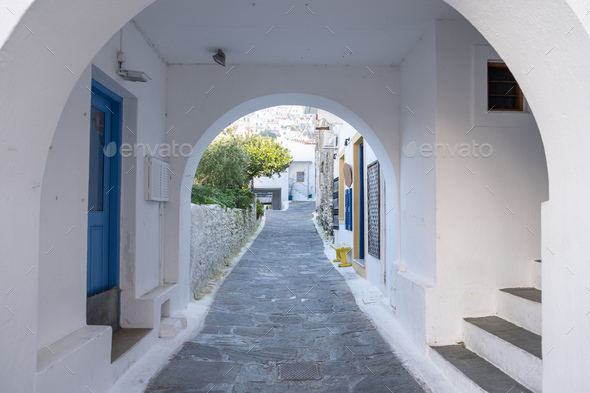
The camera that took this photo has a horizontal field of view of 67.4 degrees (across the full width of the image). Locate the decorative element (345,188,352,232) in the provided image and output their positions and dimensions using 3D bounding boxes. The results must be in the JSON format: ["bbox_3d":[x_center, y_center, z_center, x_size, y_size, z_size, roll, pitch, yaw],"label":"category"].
[{"bbox_3d":[1.100,0.264,9.000,0.060,0.840,0.780,0,-1,-1],"label":"decorative element"}]

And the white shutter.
[{"bbox_3d":[-1.395,-0.159,4.500,0.075,0.420,0.600,1,-2,0],"label":"white shutter"}]

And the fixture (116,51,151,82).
[{"bbox_3d":[-1.388,-1.130,3.835,0.235,0.235,0.210,0,-1,-1],"label":"fixture"}]

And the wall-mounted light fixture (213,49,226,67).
[{"bbox_3d":[-0.810,-1.490,4.750,0.125,0.165,0.110,-1,-2,37],"label":"wall-mounted light fixture"}]

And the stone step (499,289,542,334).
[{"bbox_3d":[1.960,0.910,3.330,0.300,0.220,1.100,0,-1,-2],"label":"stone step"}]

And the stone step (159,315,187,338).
[{"bbox_3d":[-1.266,1.355,4.620,0.200,0.135,0.310,0,-1,-1],"label":"stone step"}]

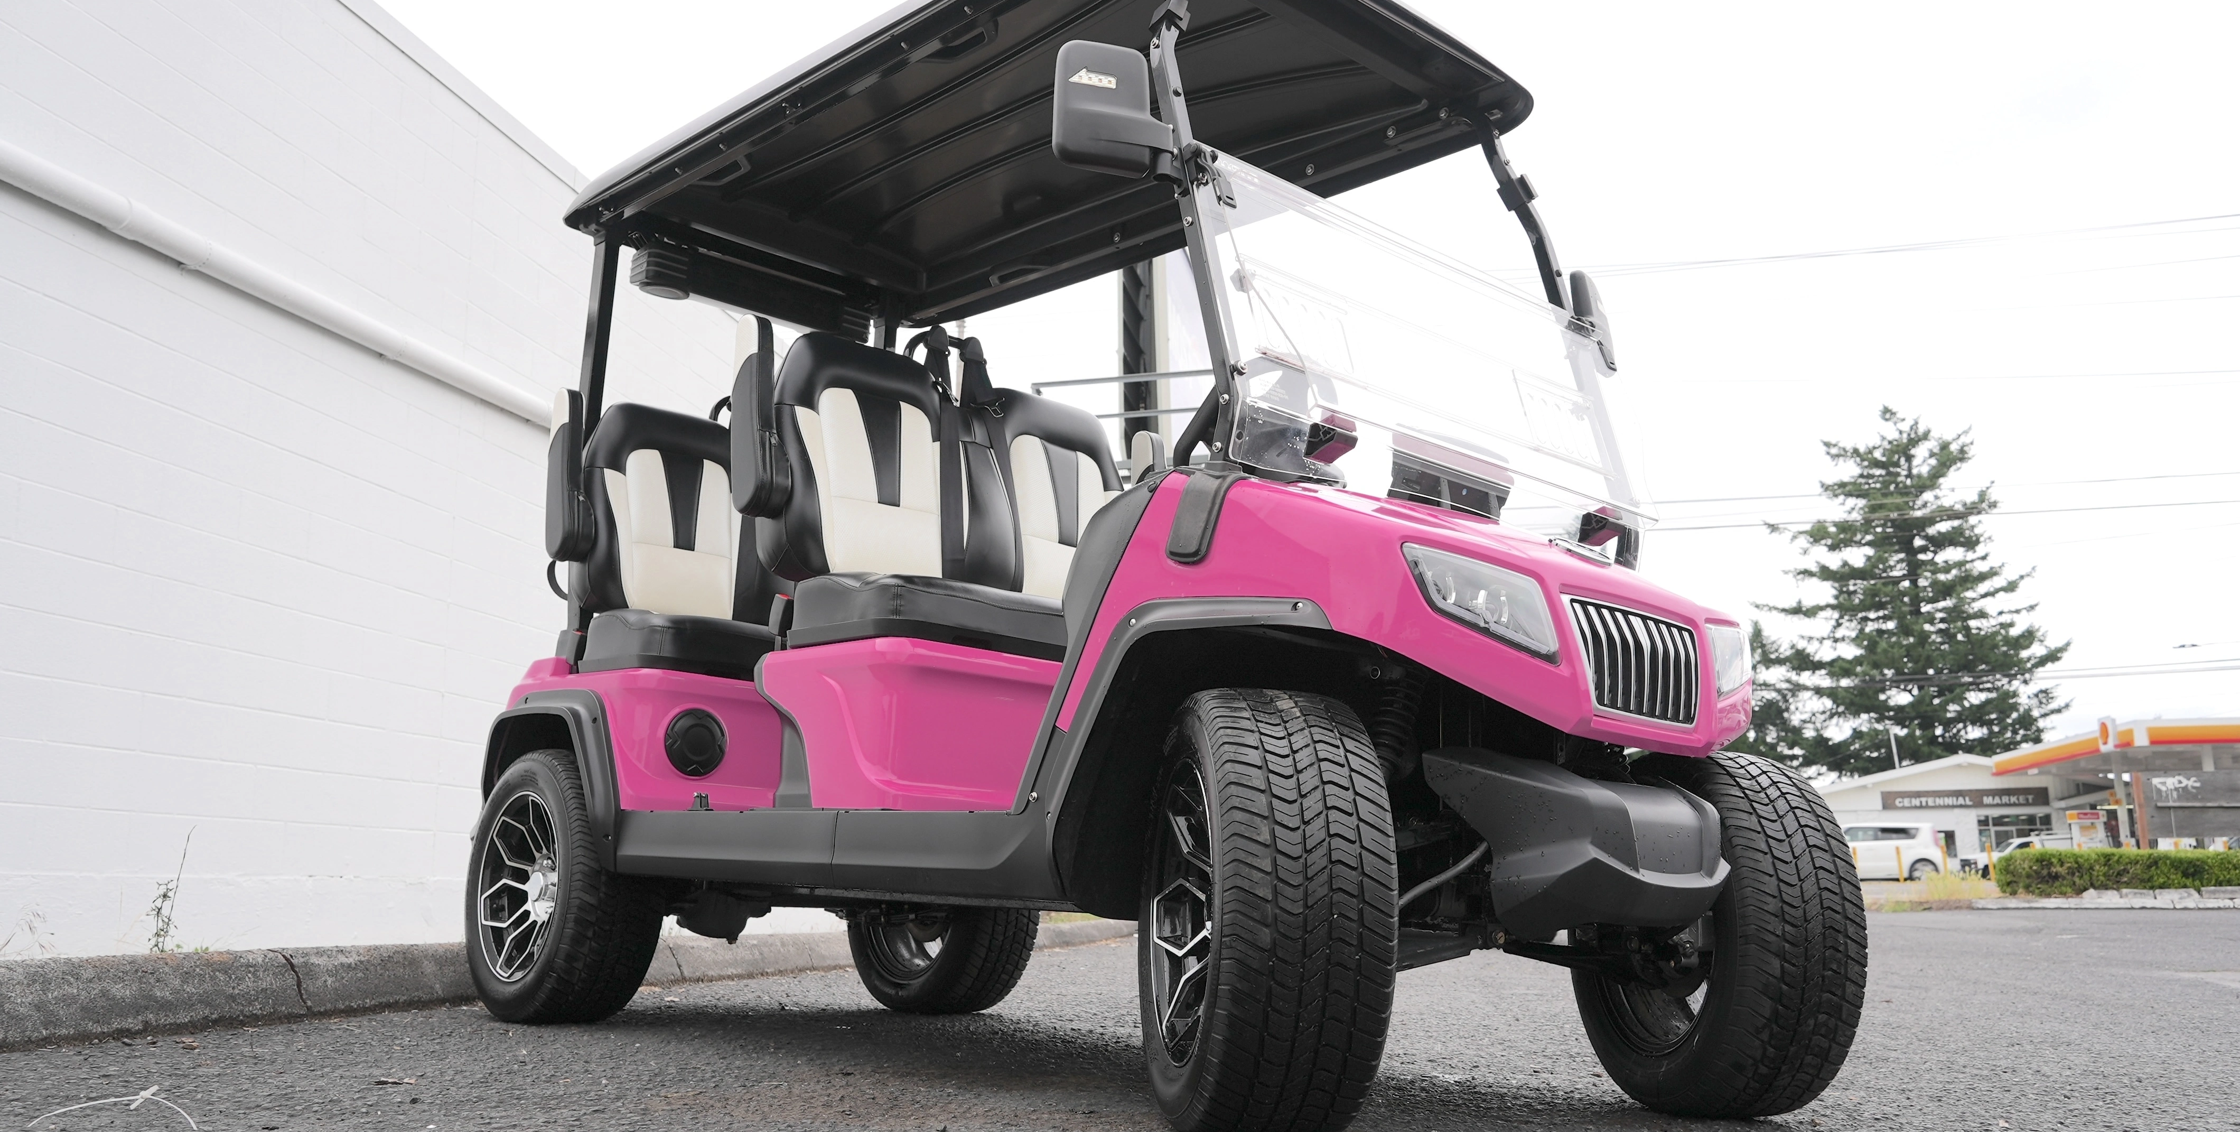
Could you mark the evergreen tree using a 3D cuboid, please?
[{"bbox_3d":[37.728,3.515,84.093,13.500,22.992,13.500,-6,-11,24],"label":"evergreen tree"}]

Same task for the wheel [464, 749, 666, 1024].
[{"bbox_3d":[-1.219,0.700,3.809,0.222,0.572,0.572,12,-15,-41],"label":"wheel"}]

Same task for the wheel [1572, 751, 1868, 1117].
[{"bbox_3d":[0.991,0.617,2.943,0.222,0.572,0.572,8,-12,-13],"label":"wheel"}]

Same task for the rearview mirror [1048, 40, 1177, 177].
[{"bbox_3d":[-0.011,-0.675,2.589,0.190,0.200,0.092,7,-12,-23],"label":"rearview mirror"}]

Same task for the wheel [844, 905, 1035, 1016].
[{"bbox_3d":[-0.457,0.863,4.478,0.222,0.572,0.572,12,-15,-41],"label":"wheel"}]

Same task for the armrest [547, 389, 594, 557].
[{"bbox_3d":[-1.277,-0.204,4.099,0.090,0.410,0.107,12,-15,-41],"label":"armrest"}]

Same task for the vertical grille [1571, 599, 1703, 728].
[{"bbox_3d":[0.743,0.141,2.497,0.345,0.165,0.065,12,-15,-41],"label":"vertical grille"}]

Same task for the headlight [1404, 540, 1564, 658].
[{"bbox_3d":[0.476,0.053,2.326,0.237,0.152,0.092,8,-13,-28],"label":"headlight"}]

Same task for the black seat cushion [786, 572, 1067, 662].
[{"bbox_3d":[-0.125,0.152,3.515,1.030,0.155,0.410,12,-14,-41],"label":"black seat cushion"}]

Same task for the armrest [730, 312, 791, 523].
[{"bbox_3d":[-0.705,-0.285,3.475,0.092,0.400,0.107,12,-15,-41],"label":"armrest"}]

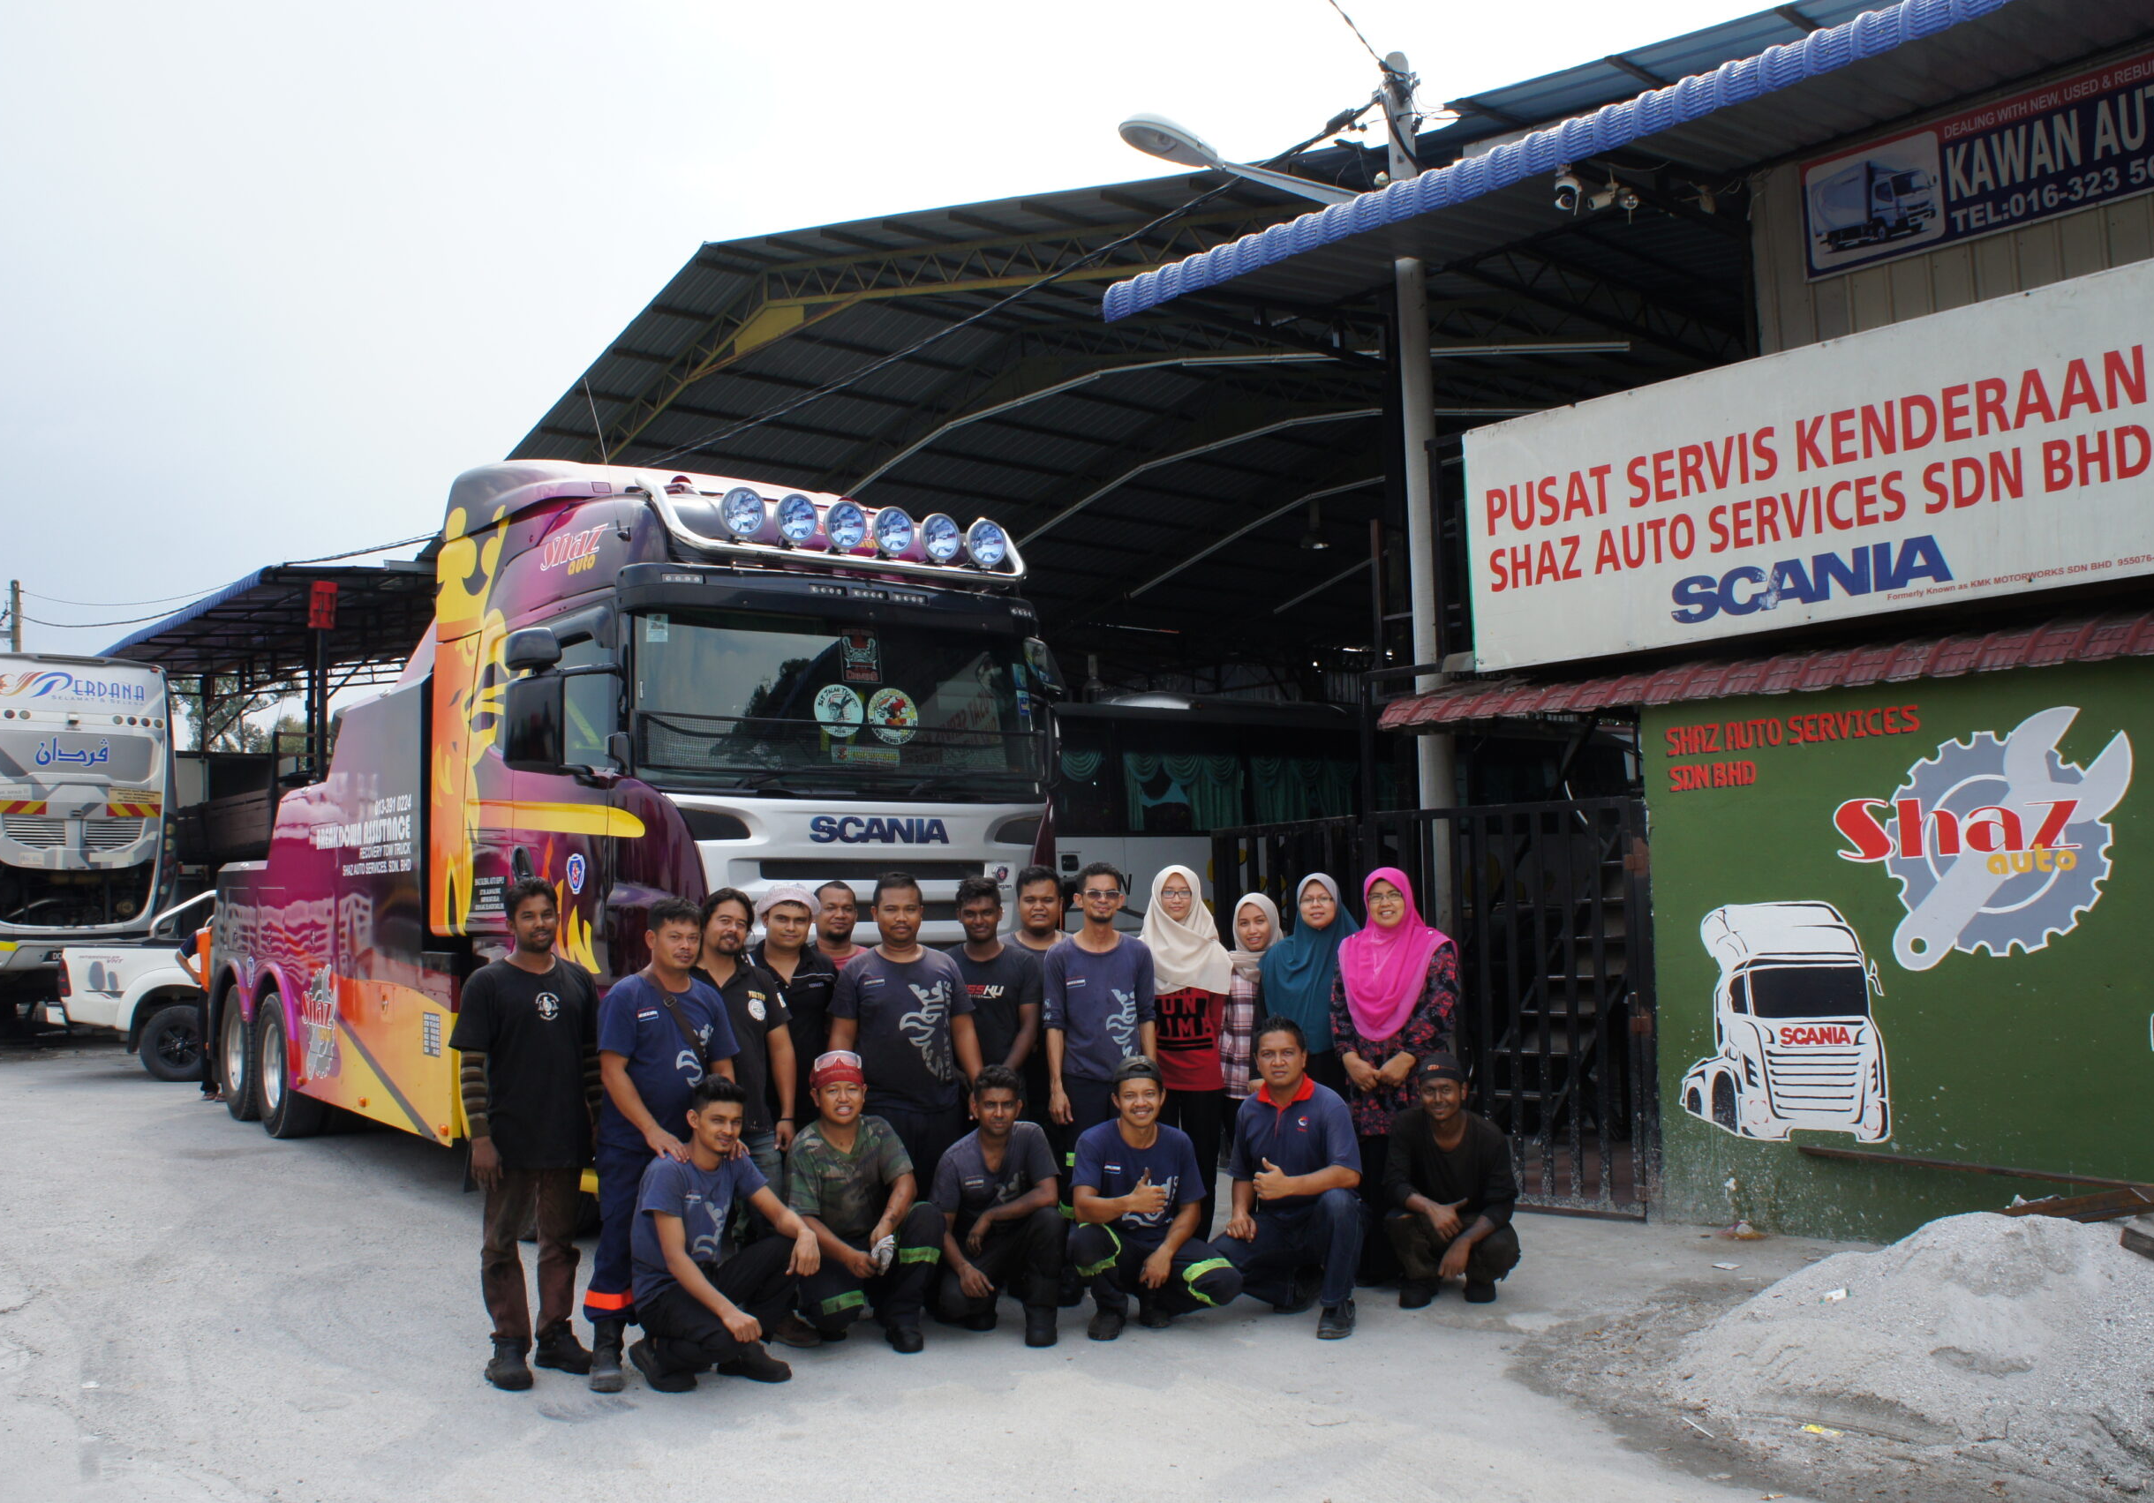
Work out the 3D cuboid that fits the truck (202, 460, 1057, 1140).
[{"bbox_3d":[-3.480,0.624,11.331,2.600,4.000,8.250,2,-5,-39],"label":"truck"}]

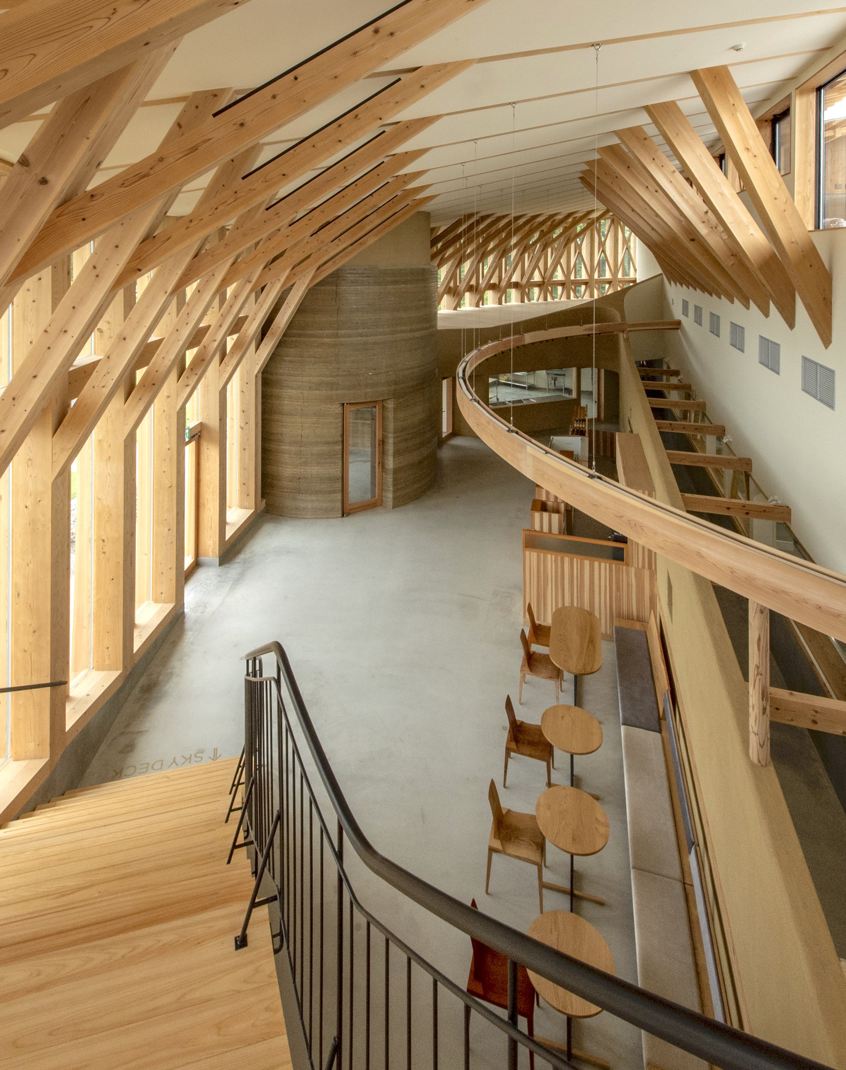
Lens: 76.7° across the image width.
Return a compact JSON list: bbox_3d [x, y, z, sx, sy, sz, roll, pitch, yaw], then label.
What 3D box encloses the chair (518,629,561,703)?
[{"bbox_3d":[1.574,1.771,7.060,0.510,0.820,0.440,7,25,16],"label":"chair"}]

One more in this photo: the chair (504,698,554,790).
[{"bbox_3d":[1.200,2.301,6.060,0.510,0.820,0.440,7,25,16],"label":"chair"}]

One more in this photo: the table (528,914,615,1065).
[{"bbox_3d":[1.080,3.473,3.920,0.660,0.770,0.660,7,25,16],"label":"table"}]

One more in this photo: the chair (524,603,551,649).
[{"bbox_3d":[1.772,1.467,7.630,0.510,0.820,0.440,7,25,16],"label":"chair"}]

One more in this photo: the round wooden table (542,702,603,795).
[{"bbox_3d":[1.636,2.464,5.840,0.660,0.770,0.660,7,25,16],"label":"round wooden table"}]

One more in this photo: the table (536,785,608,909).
[{"bbox_3d":[1.373,2.952,4.900,0.660,0.770,0.660,7,25,16],"label":"table"}]

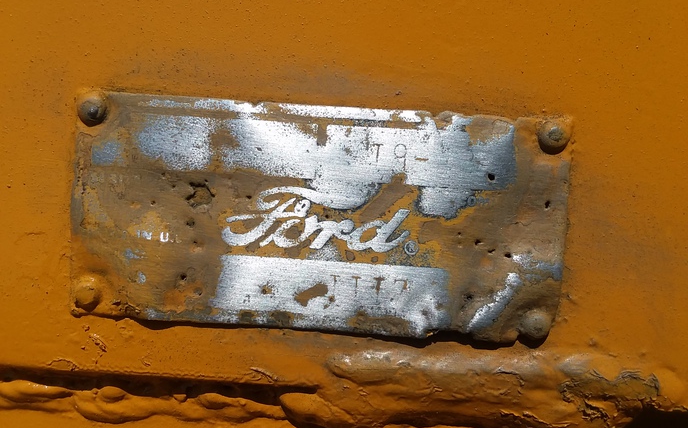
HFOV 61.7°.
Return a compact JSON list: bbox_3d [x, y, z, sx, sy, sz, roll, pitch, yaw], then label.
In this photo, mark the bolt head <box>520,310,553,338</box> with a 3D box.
[{"bbox_3d":[0.047,0.026,0.140,0.008,0.008,0.004,4,5,2],"label":"bolt head"}]

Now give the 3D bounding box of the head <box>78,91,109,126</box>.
[{"bbox_3d":[-0.061,-0.026,0.140,0.007,0.007,0.003,4,5,2],"label":"head"}]

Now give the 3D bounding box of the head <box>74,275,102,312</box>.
[{"bbox_3d":[-0.064,0.019,0.144,0.007,0.007,0.003,4,5,2],"label":"head"}]

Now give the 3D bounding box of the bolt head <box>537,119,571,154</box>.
[{"bbox_3d":[0.050,-0.019,0.136,0.007,0.007,0.003,4,5,2],"label":"bolt head"}]

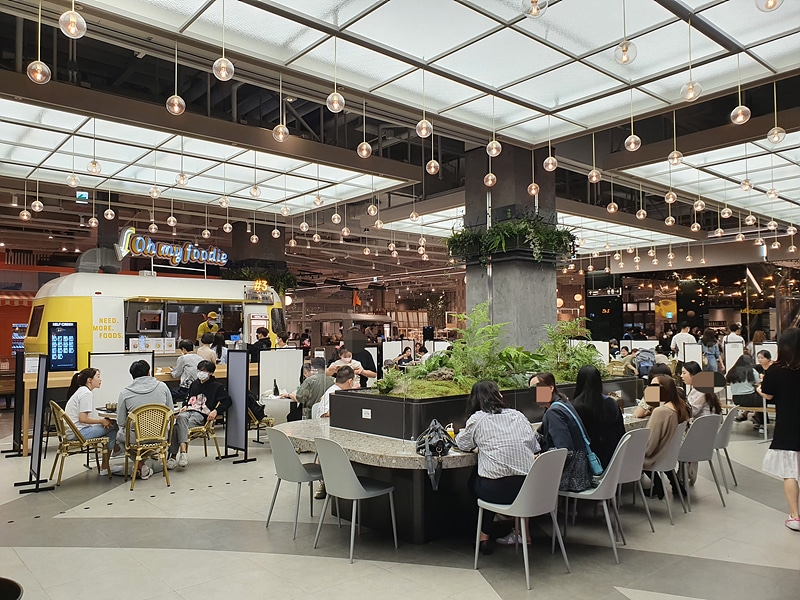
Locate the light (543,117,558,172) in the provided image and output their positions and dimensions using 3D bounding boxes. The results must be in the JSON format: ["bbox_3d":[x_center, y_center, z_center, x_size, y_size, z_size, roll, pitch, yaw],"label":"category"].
[{"bbox_3d":[1.728,-1.795,6.894,0.155,0.629,0.155,0,-3,0],"label":"light"}]

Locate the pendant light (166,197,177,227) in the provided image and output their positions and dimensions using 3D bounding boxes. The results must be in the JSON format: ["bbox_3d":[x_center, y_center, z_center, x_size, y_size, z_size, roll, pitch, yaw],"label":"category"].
[{"bbox_3d":[-4.075,-1.612,10.750,0.155,0.573,0.155,2,-3,-40],"label":"pendant light"}]

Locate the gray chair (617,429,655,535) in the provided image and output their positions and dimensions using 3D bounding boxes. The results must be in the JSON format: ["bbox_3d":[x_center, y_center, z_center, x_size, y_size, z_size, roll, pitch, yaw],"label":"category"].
[{"bbox_3d":[1.714,1.430,4.844,0.460,0.820,0.510,2,-3,-30],"label":"gray chair"}]

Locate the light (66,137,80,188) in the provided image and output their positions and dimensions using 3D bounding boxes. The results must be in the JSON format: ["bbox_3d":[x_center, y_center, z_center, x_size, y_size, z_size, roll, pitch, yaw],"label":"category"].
[{"bbox_3d":[-2.650,-1.113,4.884,0.102,0.405,0.102,0,-3,0],"label":"light"}]

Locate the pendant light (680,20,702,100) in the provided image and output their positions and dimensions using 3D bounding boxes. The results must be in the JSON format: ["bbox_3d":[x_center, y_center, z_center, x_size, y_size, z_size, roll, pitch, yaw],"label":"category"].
[{"bbox_3d":[1.423,-1.175,2.942,0.100,0.416,0.100,2,-4,-40],"label":"pendant light"}]

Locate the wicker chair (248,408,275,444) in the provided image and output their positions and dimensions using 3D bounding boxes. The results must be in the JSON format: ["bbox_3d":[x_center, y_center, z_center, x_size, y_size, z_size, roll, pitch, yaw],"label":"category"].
[{"bbox_3d":[-1.815,1.474,7.321,0.560,0.860,0.460,1,-3,-18],"label":"wicker chair"}]

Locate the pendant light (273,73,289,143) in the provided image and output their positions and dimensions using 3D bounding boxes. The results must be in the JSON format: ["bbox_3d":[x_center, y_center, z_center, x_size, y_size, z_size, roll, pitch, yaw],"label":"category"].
[{"bbox_3d":[-1.158,-1.885,5.877,0.162,0.691,0.162,0,-2,0],"label":"pendant light"}]

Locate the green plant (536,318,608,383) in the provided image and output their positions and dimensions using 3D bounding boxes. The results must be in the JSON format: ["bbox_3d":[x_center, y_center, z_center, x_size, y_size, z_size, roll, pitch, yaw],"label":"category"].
[{"bbox_3d":[1.866,0.546,6.500,0.620,0.660,0.600,2,-3,-40],"label":"green plant"}]

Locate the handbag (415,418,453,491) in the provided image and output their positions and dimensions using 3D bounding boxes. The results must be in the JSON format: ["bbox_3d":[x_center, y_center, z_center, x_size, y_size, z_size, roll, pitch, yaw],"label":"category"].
[{"bbox_3d":[0.228,1.052,4.093,0.260,0.480,0.200,0,-3,3],"label":"handbag"}]

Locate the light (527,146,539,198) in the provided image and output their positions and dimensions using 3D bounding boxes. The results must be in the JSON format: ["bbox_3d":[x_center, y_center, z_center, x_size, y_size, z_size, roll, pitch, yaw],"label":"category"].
[{"bbox_3d":[1.823,-1.753,8.201,0.155,0.663,0.155,0,-3,0],"label":"light"}]

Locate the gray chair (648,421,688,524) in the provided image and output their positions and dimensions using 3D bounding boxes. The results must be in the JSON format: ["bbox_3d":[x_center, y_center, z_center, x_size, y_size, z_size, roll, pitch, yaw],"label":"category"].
[{"bbox_3d":[2.179,1.412,5.111,0.530,0.810,0.470,-2,-3,39],"label":"gray chair"}]

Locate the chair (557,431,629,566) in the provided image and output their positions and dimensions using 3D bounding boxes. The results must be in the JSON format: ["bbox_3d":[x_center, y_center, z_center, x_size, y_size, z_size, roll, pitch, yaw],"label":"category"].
[{"bbox_3d":[1.372,1.373,4.296,0.530,0.810,0.470,-1,-3,24],"label":"chair"}]

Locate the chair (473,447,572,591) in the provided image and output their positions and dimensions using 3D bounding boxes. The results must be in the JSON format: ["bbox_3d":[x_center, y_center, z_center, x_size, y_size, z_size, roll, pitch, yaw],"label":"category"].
[{"bbox_3d":[0.831,1.381,3.989,0.450,0.830,0.510,2,-4,-39],"label":"chair"}]

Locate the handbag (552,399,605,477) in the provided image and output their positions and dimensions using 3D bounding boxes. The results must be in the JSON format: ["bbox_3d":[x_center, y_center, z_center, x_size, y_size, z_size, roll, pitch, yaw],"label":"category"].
[{"bbox_3d":[1.286,0.998,4.330,0.330,0.530,0.200,1,-2,-23],"label":"handbag"}]

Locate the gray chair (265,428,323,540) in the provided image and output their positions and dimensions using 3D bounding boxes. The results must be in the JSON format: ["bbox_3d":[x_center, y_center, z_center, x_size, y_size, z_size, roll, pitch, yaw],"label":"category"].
[{"bbox_3d":[-0.783,1.436,4.890,0.510,0.820,0.460,2,-4,-42],"label":"gray chair"}]

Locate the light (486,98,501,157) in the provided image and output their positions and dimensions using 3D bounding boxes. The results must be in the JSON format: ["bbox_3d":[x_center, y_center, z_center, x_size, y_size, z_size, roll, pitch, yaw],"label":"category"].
[{"bbox_3d":[0.631,-1.160,4.024,0.102,0.405,0.102,0,-3,0],"label":"light"}]

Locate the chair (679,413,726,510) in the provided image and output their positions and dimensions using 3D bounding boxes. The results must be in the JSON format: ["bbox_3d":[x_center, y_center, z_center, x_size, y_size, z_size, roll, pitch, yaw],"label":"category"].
[{"bbox_3d":[2.664,1.449,5.529,0.450,0.830,0.510,1,-3,-19],"label":"chair"}]

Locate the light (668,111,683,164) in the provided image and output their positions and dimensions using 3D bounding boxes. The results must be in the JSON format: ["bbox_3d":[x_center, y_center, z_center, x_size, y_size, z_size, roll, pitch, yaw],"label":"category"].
[{"bbox_3d":[1.873,-1.102,4.087,0.100,0.380,0.100,2,-4,-40],"label":"light"}]

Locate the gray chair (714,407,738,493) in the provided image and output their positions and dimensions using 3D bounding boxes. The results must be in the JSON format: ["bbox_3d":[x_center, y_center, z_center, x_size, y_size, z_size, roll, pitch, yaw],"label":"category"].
[{"bbox_3d":[3.097,1.455,6.052,0.530,0.820,0.460,-2,-3,41],"label":"gray chair"}]

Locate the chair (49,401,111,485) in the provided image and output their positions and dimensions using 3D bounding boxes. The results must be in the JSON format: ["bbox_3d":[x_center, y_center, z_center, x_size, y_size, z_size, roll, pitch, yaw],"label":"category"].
[{"bbox_3d":[-3.465,1.499,6.490,0.560,0.860,0.470,2,-4,-40],"label":"chair"}]

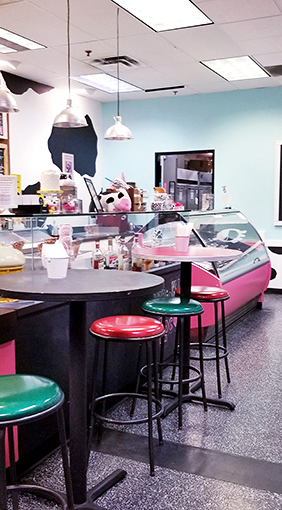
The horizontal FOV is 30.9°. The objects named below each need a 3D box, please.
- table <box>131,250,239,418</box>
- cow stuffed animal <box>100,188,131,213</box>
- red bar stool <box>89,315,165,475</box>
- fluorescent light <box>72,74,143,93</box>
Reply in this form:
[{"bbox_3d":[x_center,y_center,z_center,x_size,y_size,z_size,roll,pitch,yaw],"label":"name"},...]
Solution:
[{"bbox_3d":[0.320,0.501,3.571,0.755,1.068,0.755,0,6,0],"label":"table"},{"bbox_3d":[-0.204,-0.442,4.144,0.220,0.190,0.205,-5,8,-43],"label":"cow stuffed animal"},{"bbox_3d":[-0.063,0.728,2.746,0.410,0.780,0.410,1,6,10],"label":"red bar stool"},{"bbox_3d":[-0.442,-2.450,7.266,0.600,0.070,1.210,3,7,26],"label":"fluorescent light"}]

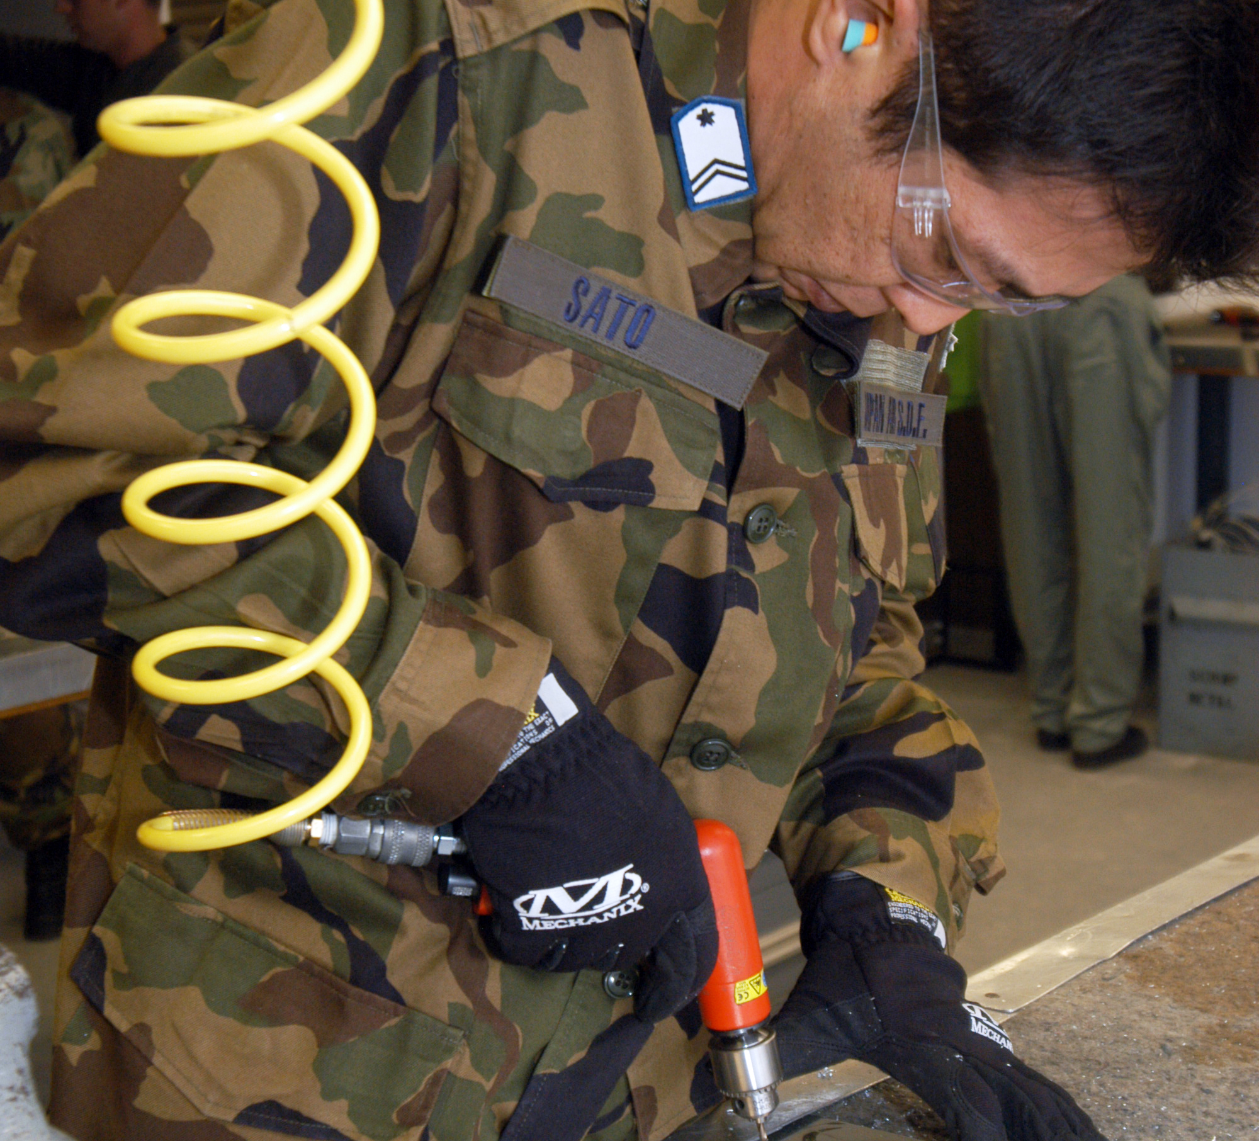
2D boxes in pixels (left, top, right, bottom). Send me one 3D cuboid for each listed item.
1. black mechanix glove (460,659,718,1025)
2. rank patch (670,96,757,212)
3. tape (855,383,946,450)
[{"bbox_3d":[-0.020,0.121,1.070,0.108,0.163,0.090,-22,-18,5],"label":"black mechanix glove"},{"bbox_3d":[0.038,-0.186,1.080,0.032,0.049,0.006,-11,8,4],"label":"rank patch"},{"bbox_3d":[0.144,-0.082,1.280,0.008,0.030,0.130,6,4,25],"label":"tape"}]

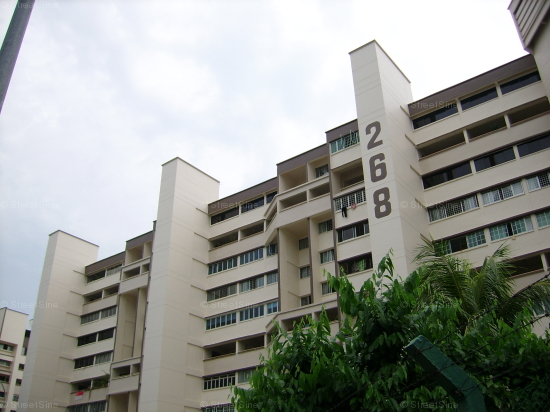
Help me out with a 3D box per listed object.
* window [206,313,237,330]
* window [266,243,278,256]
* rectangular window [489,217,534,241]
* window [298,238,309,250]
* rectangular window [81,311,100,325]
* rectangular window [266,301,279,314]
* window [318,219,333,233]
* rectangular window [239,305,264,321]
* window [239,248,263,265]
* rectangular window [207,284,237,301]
[{"bbox_3d":[-5.124,11.048,53.063,3.869,1.079,0.150,-21,-34,32],"label":"window"},{"bbox_3d":[-0.204,4.004,50.714,1.197,1.062,0.130,-21,-34,32],"label":"window"},{"bbox_3d":[14.993,1.477,35.233,2.830,0.990,0.200,-21,-35,32],"label":"rectangular window"},{"bbox_3d":[2.767,3.383,49.976,1.269,1.055,0.130,-21,-34,32],"label":"window"},{"bbox_3d":[-22.651,13.828,68.185,3.518,1.122,0.130,-21,-34,32],"label":"rectangular window"},{"bbox_3d":[-0.176,8.845,48.151,1.137,0.915,0.130,-21,-34,32],"label":"rectangular window"},{"bbox_3d":[4.227,1.723,46.424,1.430,0.950,0.200,-21,-35,32],"label":"window"},{"bbox_3d":[-2.038,9.566,49.440,2.778,1.013,0.200,-20,-33,32],"label":"rectangular window"},{"bbox_3d":[-2.234,4.928,53.690,2.902,1.079,0.150,-21,-34,32],"label":"window"},{"bbox_3d":[-5.012,8.224,52.642,3.781,1.113,0.200,-20,-33,32],"label":"rectangular window"}]

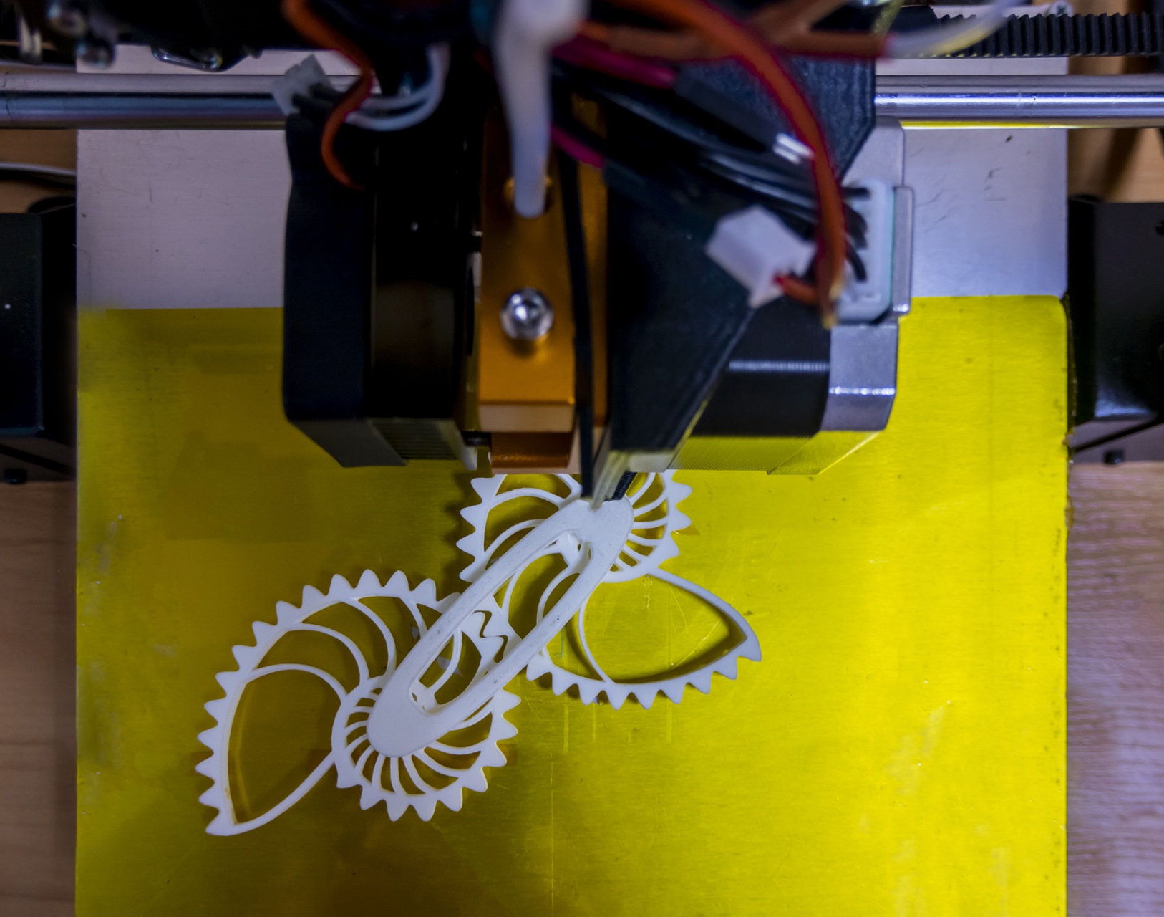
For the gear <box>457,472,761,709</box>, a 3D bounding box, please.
[{"bbox_3d":[0.002,0.025,0.203,0.055,0.006,0.070,-25,86,-2],"label":"gear"}]

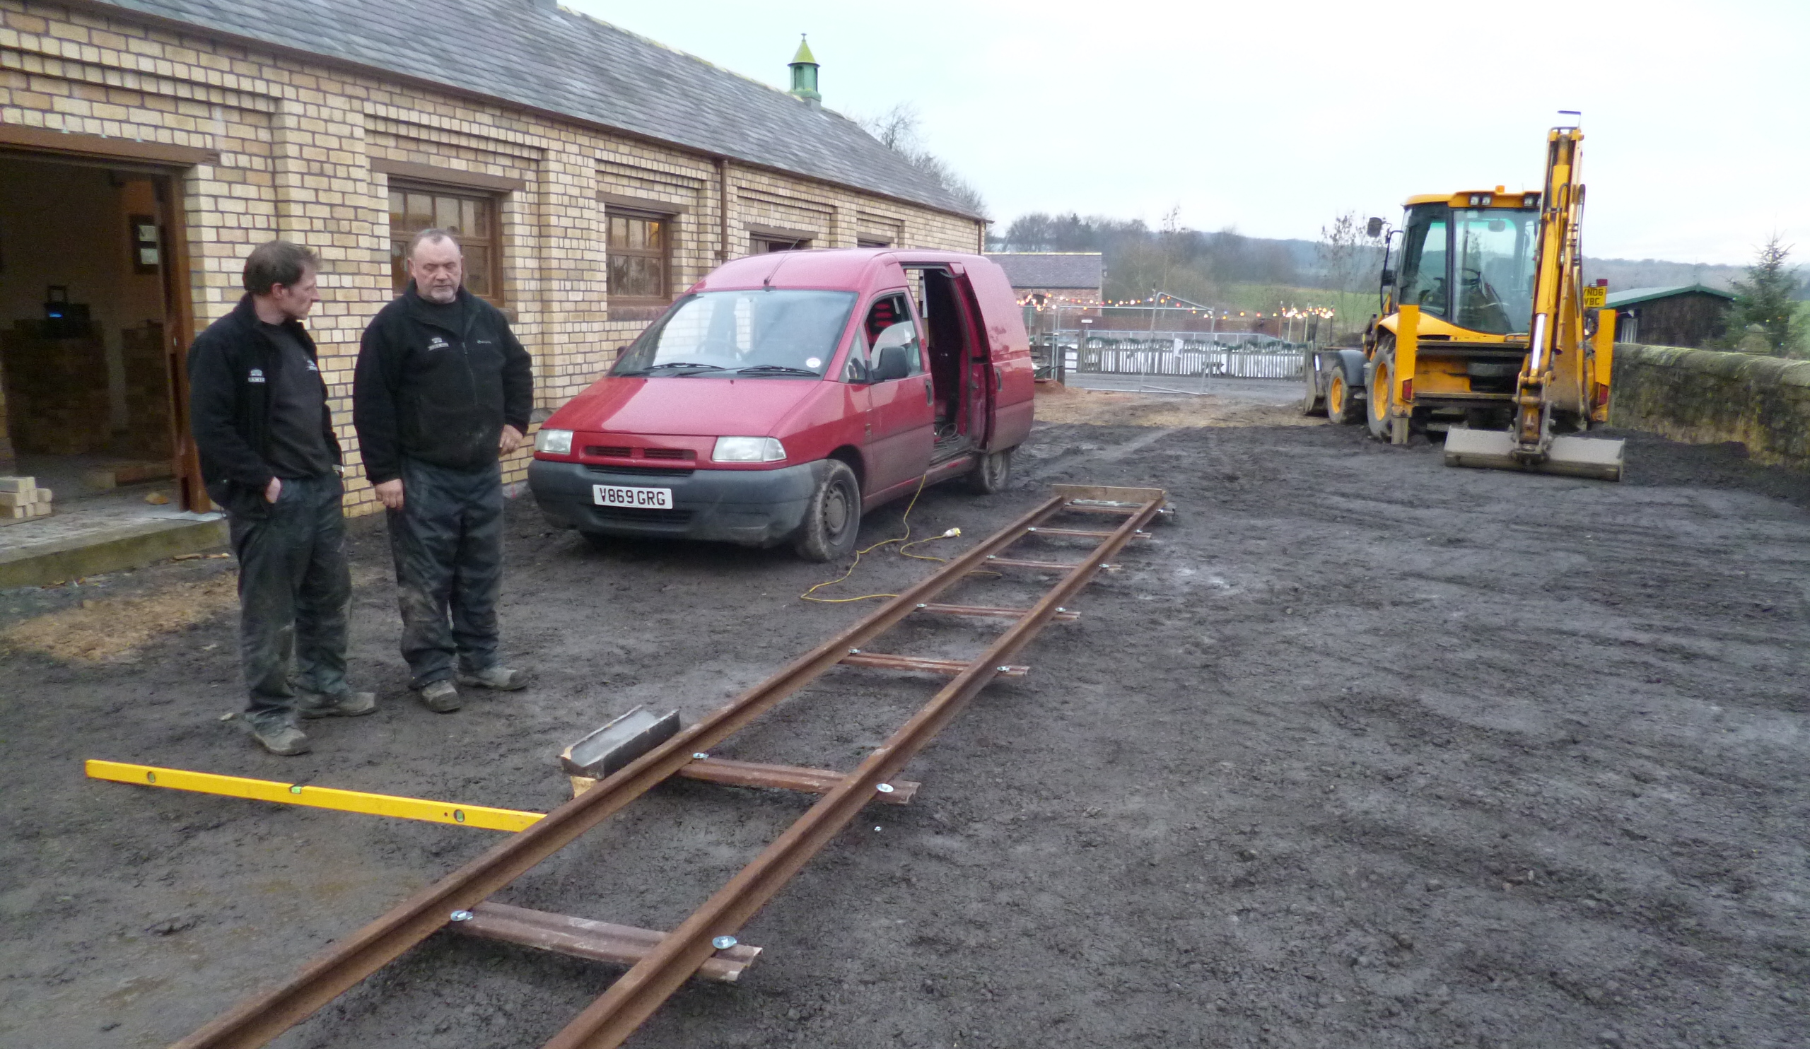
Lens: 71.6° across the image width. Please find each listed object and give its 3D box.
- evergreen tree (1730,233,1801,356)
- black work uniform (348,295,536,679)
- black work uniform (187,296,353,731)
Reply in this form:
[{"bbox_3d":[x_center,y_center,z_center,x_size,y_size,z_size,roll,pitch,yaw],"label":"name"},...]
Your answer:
[{"bbox_3d":[14.422,-3.510,21.005,1.450,3.000,1.450,1,10,0],"label":"evergreen tree"},{"bbox_3d":[-1.721,-0.128,4.808,0.660,1.500,0.380,-6,12,-33],"label":"black work uniform"},{"bbox_3d":[-2.161,-0.029,4.391,0.420,1.480,0.560,8,12,32],"label":"black work uniform"}]

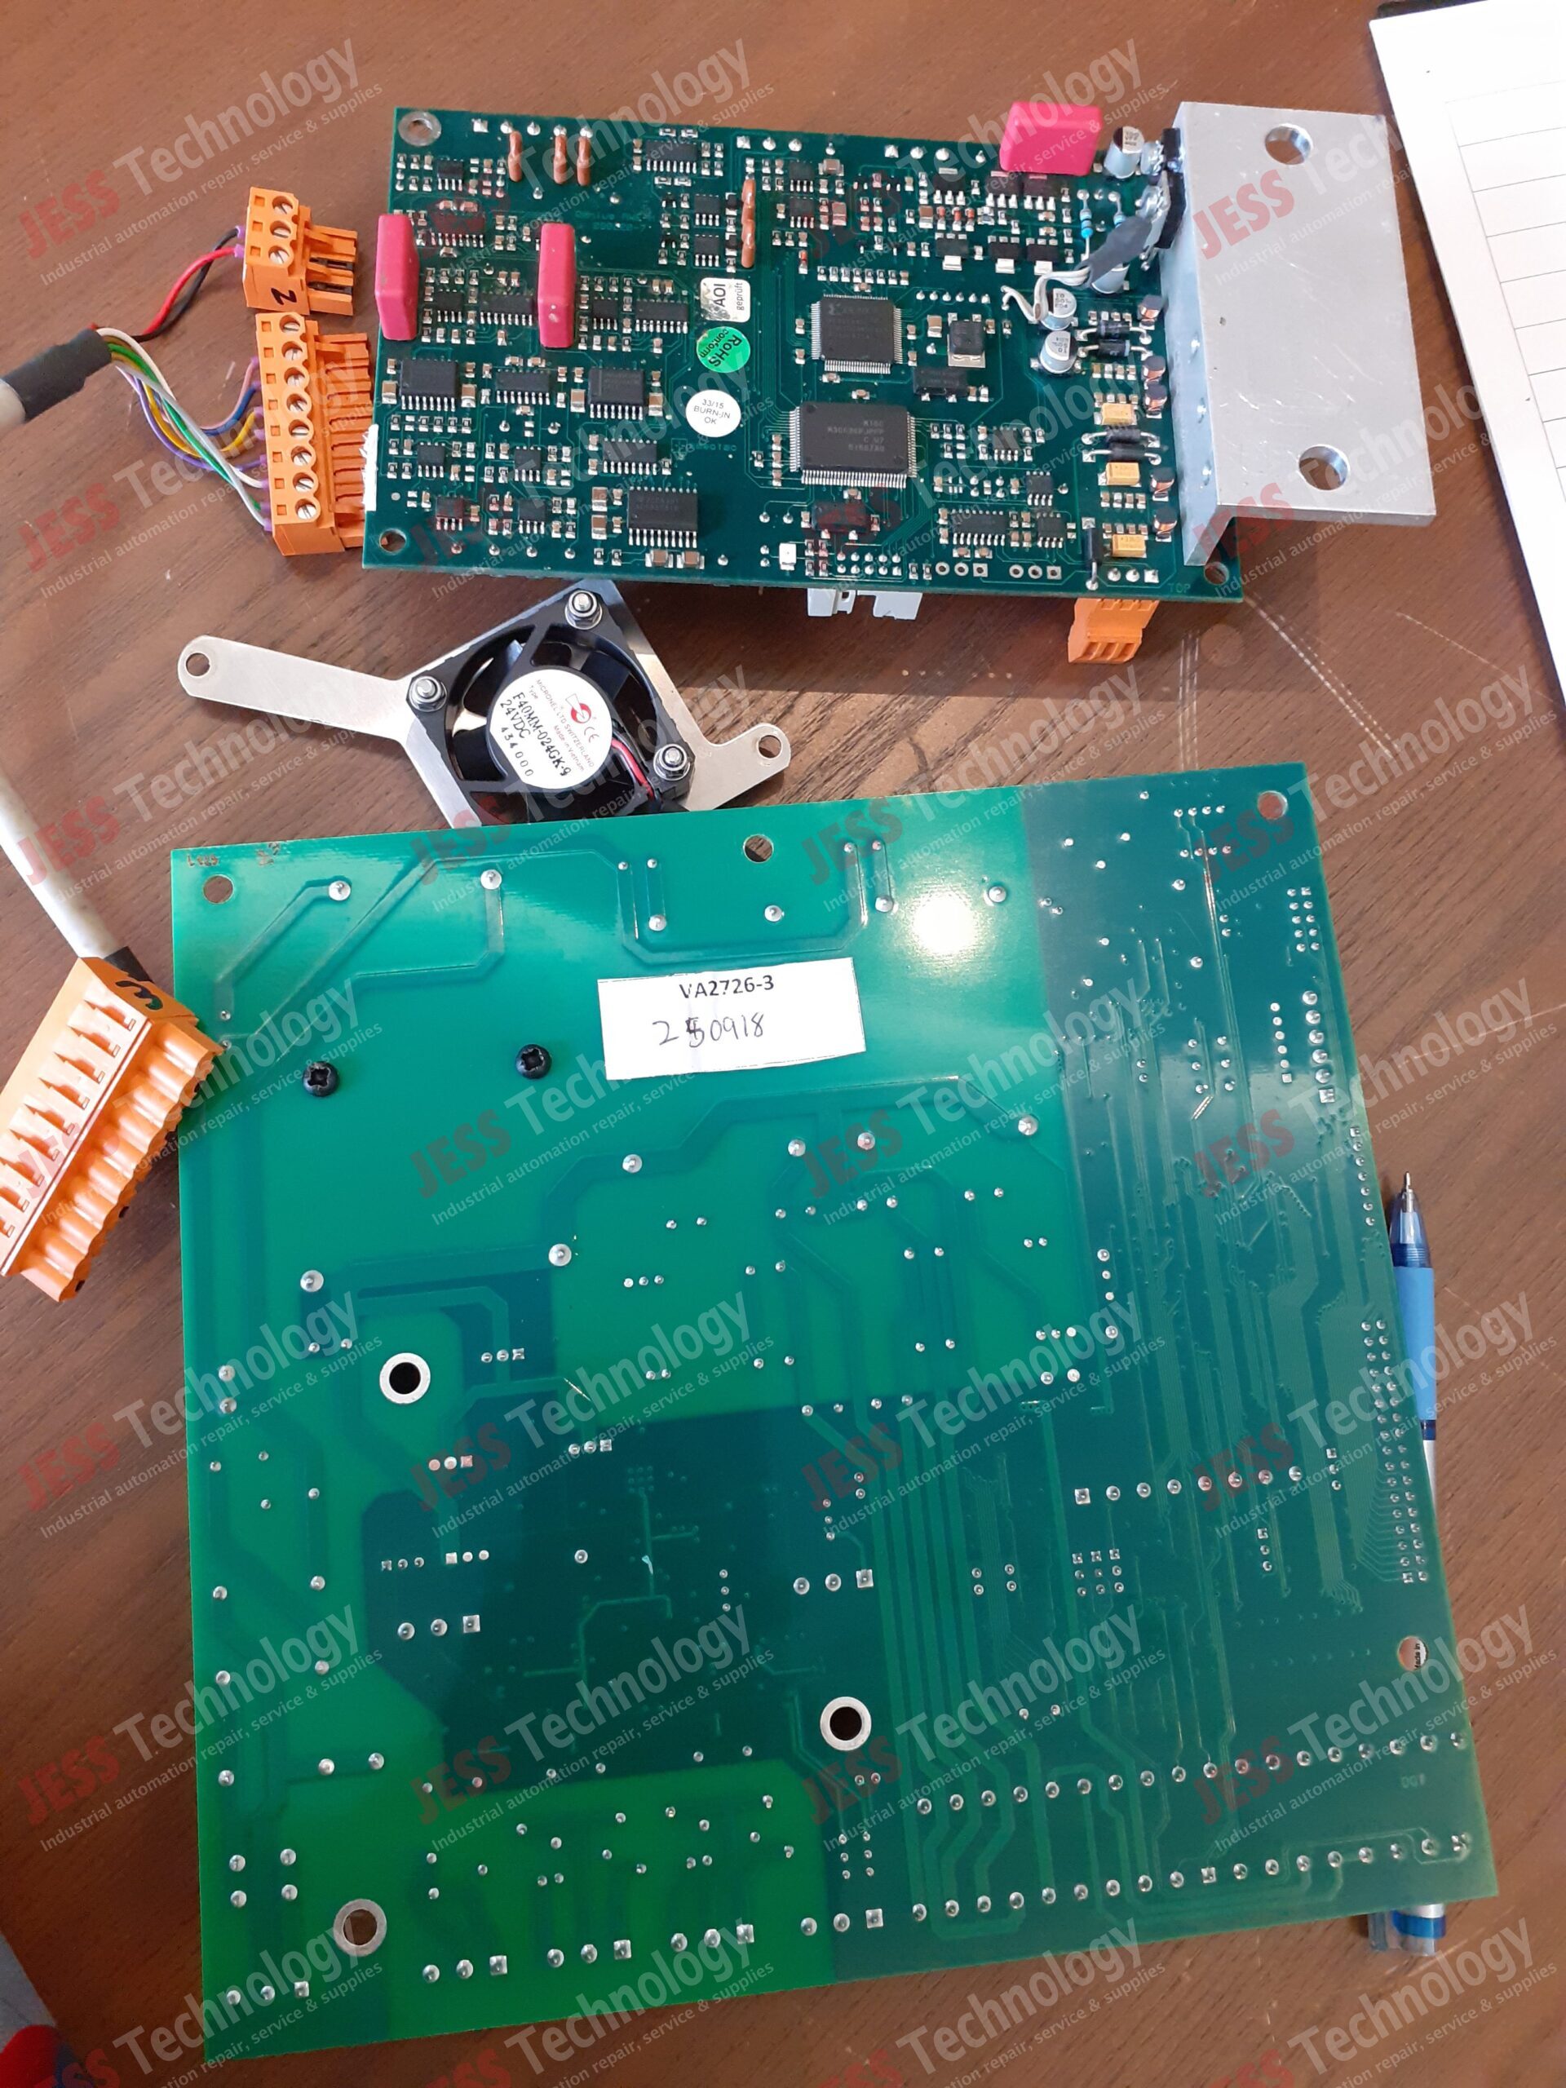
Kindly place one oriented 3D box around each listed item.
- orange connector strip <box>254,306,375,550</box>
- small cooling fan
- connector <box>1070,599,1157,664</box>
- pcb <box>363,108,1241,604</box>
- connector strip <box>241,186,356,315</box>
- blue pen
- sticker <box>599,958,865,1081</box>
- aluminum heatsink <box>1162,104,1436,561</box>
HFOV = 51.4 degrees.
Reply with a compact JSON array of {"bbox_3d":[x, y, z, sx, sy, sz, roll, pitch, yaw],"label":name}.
[{"bbox_3d":[-0.086,-0.115,0.307,0.021,0.013,0.041,-6,84,-5],"label":"orange connector strip"},{"bbox_3d":[-0.056,-0.056,0.300,0.115,0.018,0.067,3,83,-4],"label":"small cooling fan"},{"bbox_3d":[0.063,-0.082,0.313,0.011,0.025,0.012,1,75,-5],"label":"connector"},{"bbox_3d":[0.005,-0.133,0.303,0.160,0.013,0.100,1,75,-4],"label":"pcb"},{"bbox_3d":[-0.093,-0.151,0.313,0.020,0.015,0.015,3,82,-12],"label":"connector strip"},{"bbox_3d":[0.114,0.094,0.299,0.012,0.011,0.140,2,83,-4],"label":"blue pen"},{"bbox_3d":[-0.009,-0.004,0.278,0.044,0.001,0.018,-5,79,-4],"label":"sticker"},{"bbox_3d":[0.094,-0.133,0.305,0.040,0.019,0.086,1,75,-4],"label":"aluminum heatsink"}]

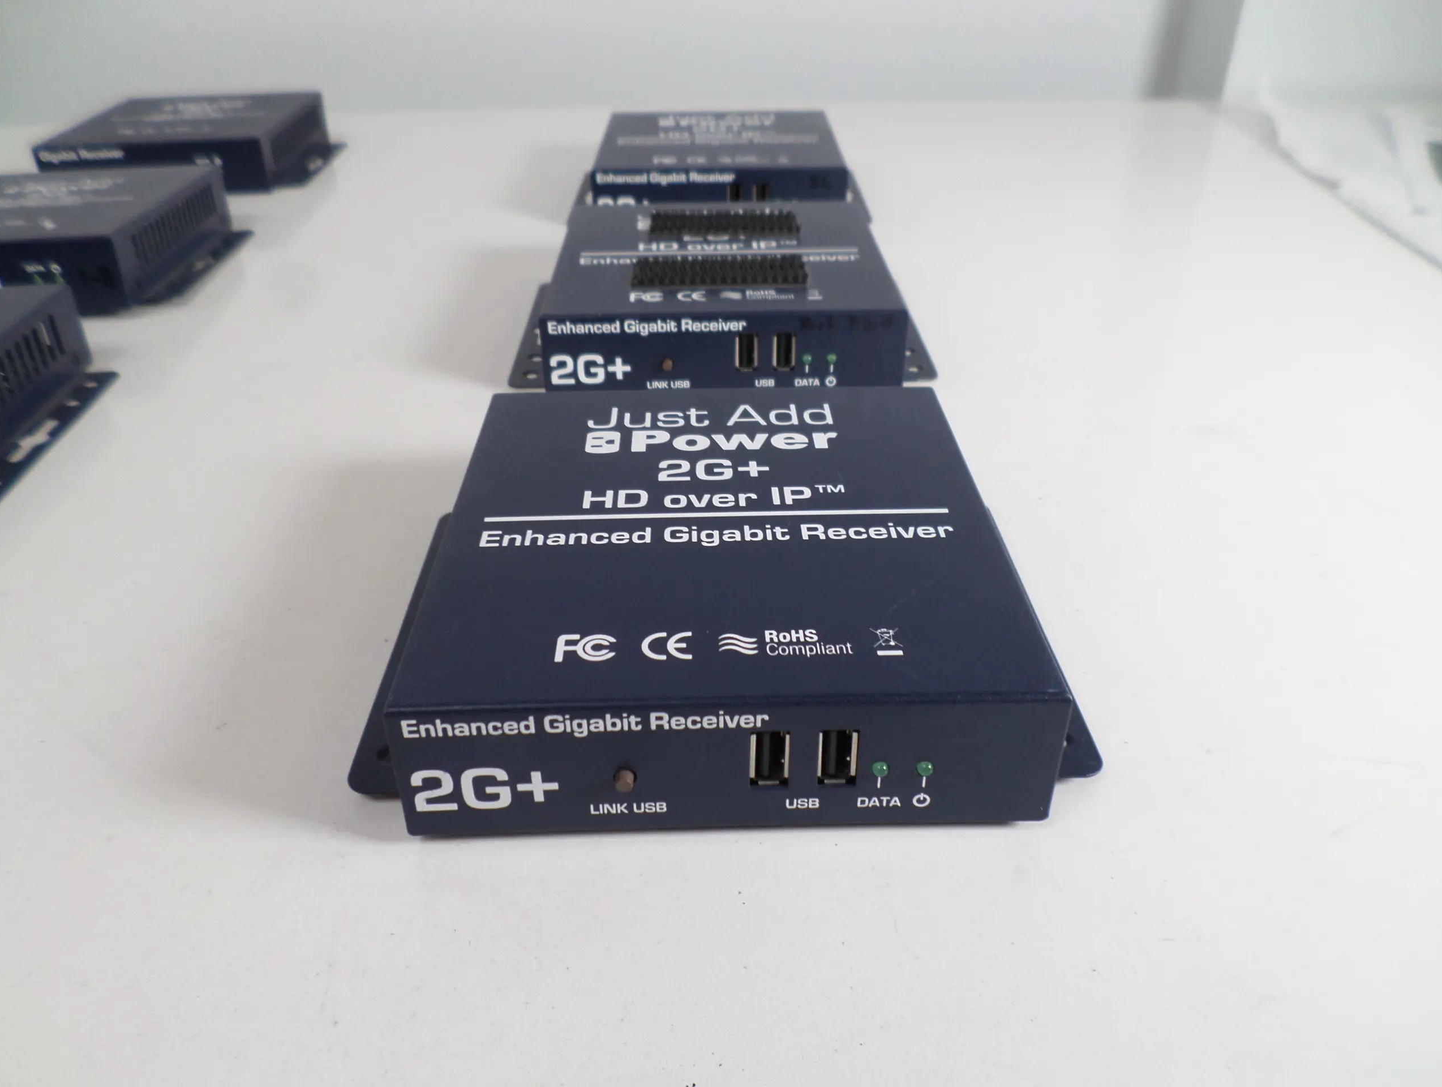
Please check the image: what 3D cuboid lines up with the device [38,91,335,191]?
[{"bbox_3d":[-0.327,-0.248,0.652,0.142,0.033,0.135,-3,33,-3],"label":"device"}]

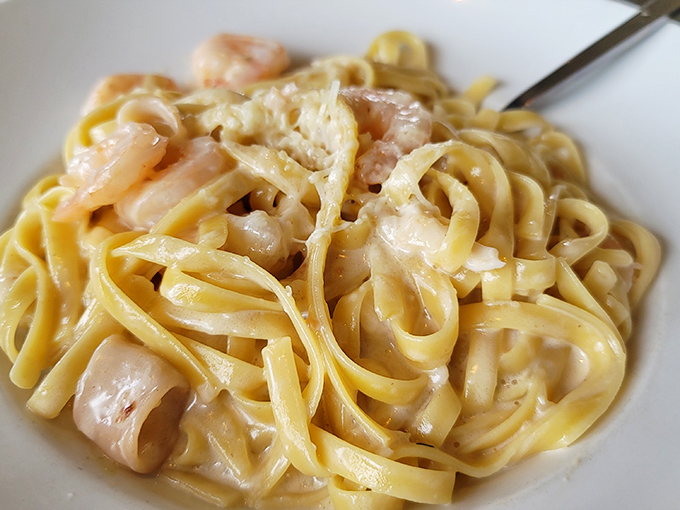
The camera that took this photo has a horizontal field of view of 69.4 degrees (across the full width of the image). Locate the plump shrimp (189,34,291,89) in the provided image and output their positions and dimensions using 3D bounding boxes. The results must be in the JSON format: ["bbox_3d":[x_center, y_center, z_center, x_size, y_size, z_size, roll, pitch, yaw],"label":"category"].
[{"bbox_3d":[-0.046,-0.090,0.230,0.042,0.020,0.028,0,45,0],"label":"plump shrimp"}]

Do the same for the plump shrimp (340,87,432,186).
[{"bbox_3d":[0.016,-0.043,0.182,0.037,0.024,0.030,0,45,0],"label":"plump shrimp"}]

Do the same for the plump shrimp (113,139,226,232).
[{"bbox_3d":[-0.058,-0.024,0.170,0.019,0.018,0.038,22,49,21],"label":"plump shrimp"}]

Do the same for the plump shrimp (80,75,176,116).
[{"bbox_3d":[-0.088,-0.066,0.208,0.038,0.018,0.025,-11,46,-11],"label":"plump shrimp"}]

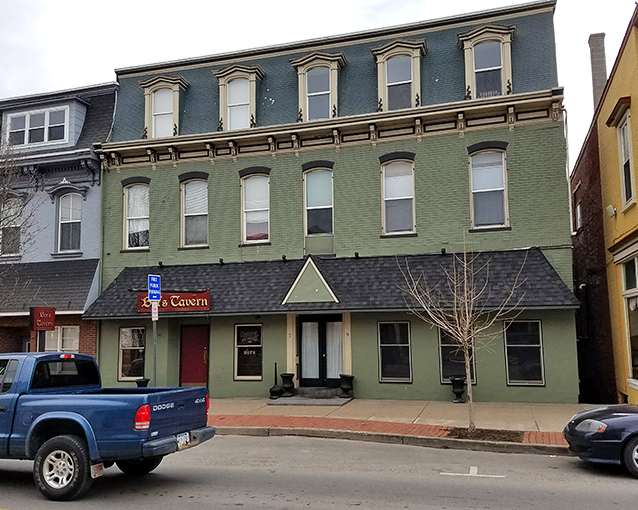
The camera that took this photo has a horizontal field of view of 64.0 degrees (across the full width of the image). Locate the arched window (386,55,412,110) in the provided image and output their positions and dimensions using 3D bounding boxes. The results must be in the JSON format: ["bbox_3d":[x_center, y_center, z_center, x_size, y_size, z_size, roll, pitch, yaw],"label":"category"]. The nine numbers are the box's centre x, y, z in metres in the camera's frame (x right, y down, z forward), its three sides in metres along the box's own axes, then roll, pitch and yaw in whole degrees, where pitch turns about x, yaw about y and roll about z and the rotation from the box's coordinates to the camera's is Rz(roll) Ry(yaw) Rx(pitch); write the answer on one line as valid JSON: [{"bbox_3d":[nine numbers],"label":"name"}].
[{"bbox_3d":[2.301,-4.976,14.676,0.803,1.706,0.120,-3,-6,15],"label":"arched window"}]

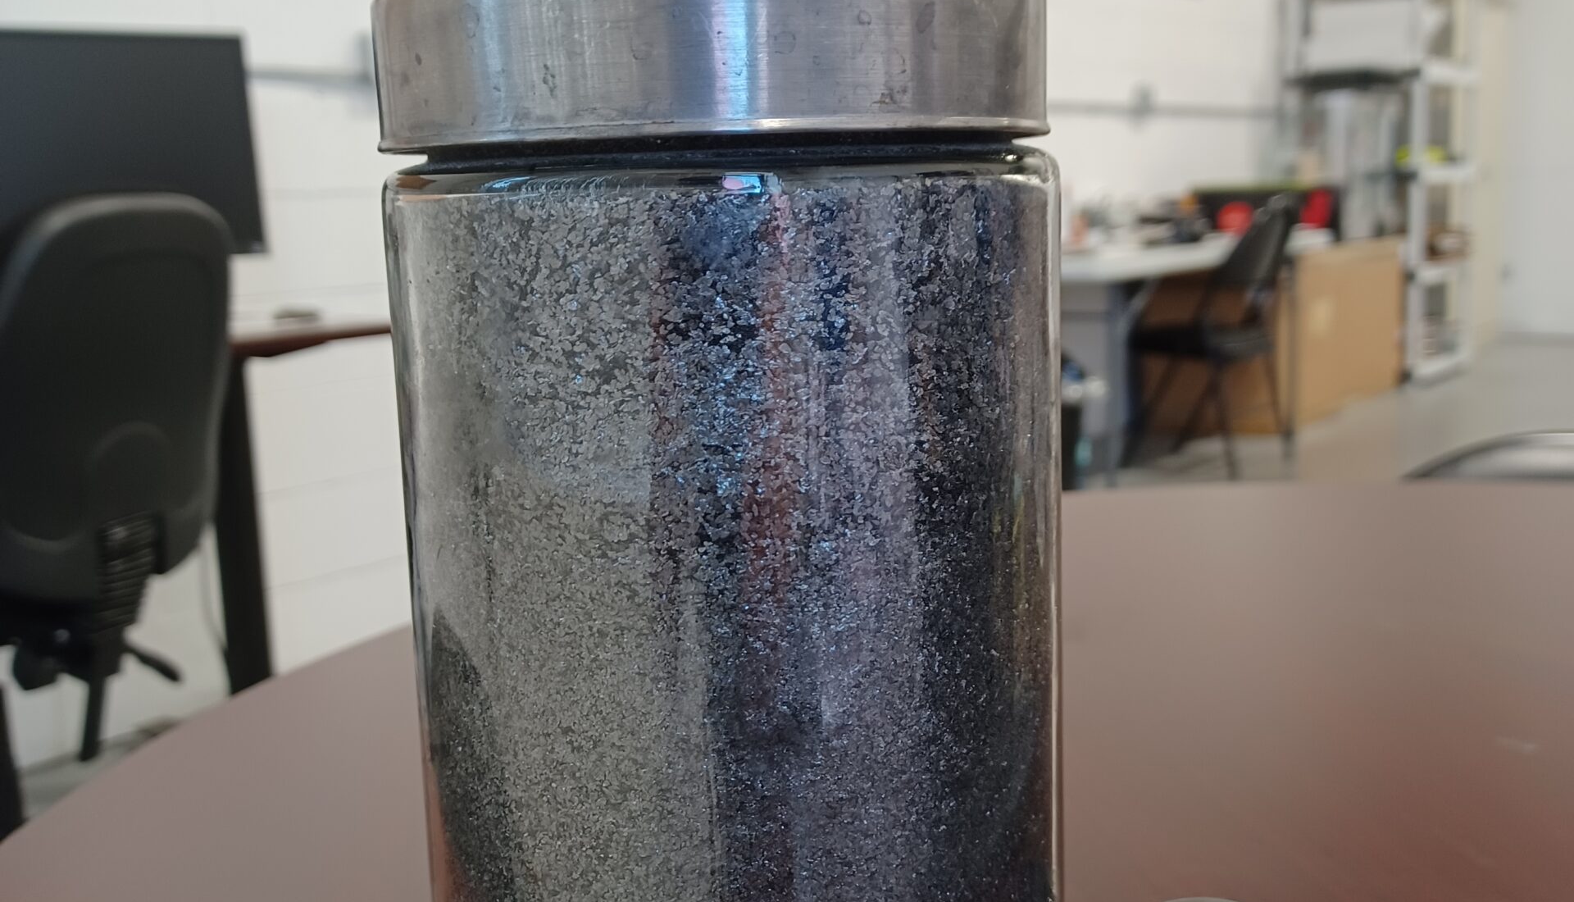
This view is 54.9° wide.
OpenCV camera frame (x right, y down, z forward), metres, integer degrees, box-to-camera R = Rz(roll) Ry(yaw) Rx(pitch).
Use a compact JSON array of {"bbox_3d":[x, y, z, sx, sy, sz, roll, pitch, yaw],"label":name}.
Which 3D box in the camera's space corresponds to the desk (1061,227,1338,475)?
[{"bbox_3d":[1.442,-0.368,5.530,0.650,0.710,1.650,6,12,39],"label":"desk"}]

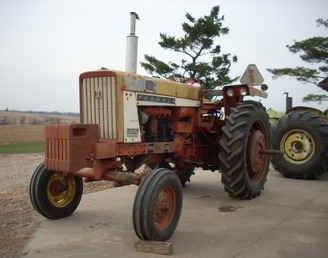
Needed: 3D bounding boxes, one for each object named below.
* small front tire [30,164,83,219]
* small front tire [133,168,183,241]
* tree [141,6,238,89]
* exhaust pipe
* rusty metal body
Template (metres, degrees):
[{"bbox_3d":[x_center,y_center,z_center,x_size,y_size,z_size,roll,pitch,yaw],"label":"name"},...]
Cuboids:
[{"bbox_3d":[-1.362,0.784,4.749,0.200,0.750,0.750,2,3,34],"label":"small front tire"},{"bbox_3d":[-0.045,0.826,3.978,0.200,0.750,0.750,2,3,34],"label":"small front tire"},{"bbox_3d":[1.130,-2.318,15.919,4.400,6.100,4.300,0,2,0],"label":"tree"},{"bbox_3d":[-0.416,-1.090,4.673,0.145,0.800,0.145,2,3,30],"label":"exhaust pipe"},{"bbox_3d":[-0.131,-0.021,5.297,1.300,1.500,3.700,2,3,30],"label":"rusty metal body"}]

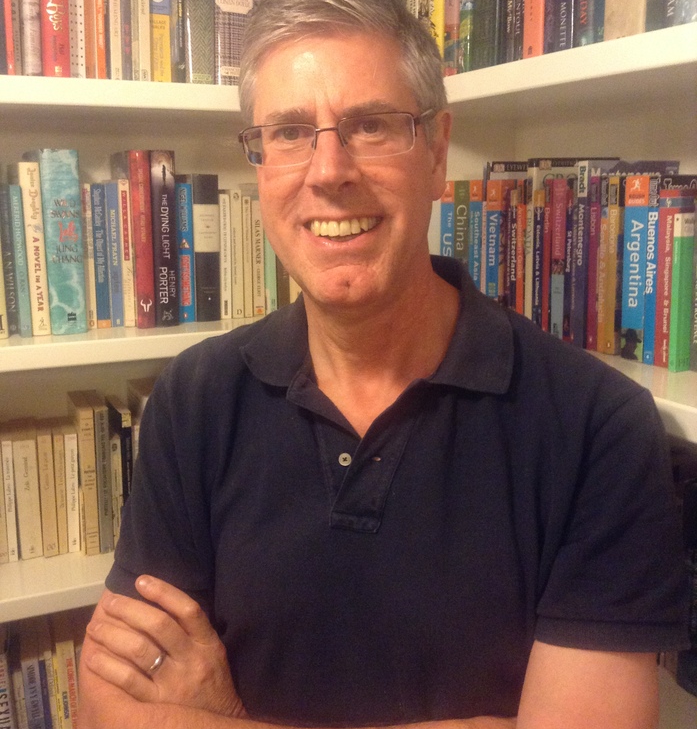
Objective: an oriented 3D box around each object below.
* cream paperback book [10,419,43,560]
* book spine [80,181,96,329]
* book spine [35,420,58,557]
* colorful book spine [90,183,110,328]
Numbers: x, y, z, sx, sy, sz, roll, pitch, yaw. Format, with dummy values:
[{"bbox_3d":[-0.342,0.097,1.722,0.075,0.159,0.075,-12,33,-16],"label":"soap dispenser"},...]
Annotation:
[{"bbox_3d":[-0.484,0.185,1.326,0.030,0.177,0.116,-5,12,-25],"label":"cream paperback book"},{"bbox_3d":[-0.384,-0.158,1.281,0.011,0.198,0.129,-5,12,-25],"label":"book spine"},{"bbox_3d":[-0.447,0.179,1.304,0.020,0.178,0.111,-5,12,-24],"label":"book spine"},{"bbox_3d":[-0.370,-0.159,1.287,0.019,0.197,0.129,-5,12,-25],"label":"colorful book spine"}]

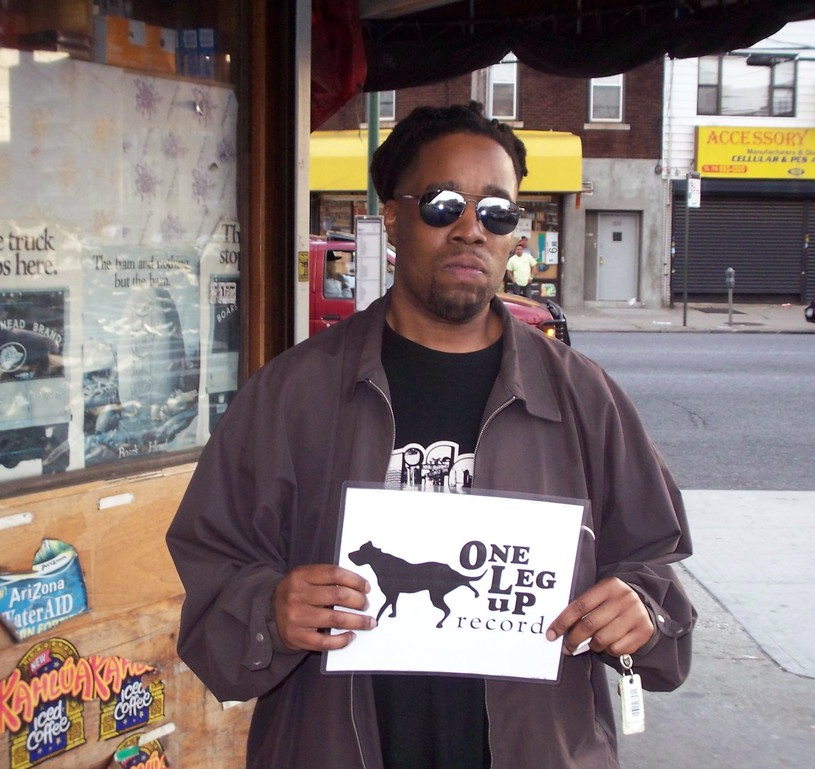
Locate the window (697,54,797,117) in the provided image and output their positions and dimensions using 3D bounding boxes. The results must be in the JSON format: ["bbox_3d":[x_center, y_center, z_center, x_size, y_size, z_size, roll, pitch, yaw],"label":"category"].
[{"bbox_3d":[7.875,-6.947,32.338,2.342,1.415,0.150,0,6,-4],"label":"window"}]

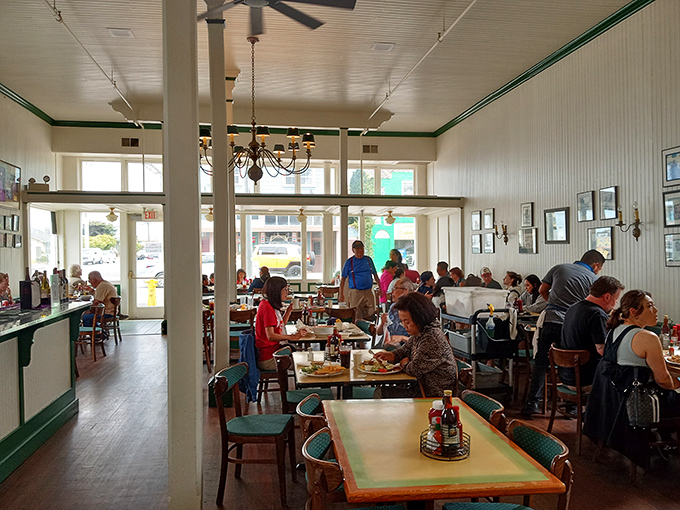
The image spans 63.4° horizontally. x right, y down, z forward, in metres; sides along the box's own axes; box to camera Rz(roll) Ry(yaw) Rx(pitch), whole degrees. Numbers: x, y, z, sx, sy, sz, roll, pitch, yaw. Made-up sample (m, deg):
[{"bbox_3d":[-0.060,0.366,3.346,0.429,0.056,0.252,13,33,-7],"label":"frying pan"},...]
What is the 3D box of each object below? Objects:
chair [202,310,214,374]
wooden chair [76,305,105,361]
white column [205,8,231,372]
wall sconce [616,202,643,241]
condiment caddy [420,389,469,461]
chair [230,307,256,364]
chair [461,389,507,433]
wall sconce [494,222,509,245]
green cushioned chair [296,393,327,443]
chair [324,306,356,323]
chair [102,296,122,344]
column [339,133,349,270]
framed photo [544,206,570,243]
[{"bbox_3d":[-2.060,1.181,7.740,0.460,0.810,0.500,0,0,-14],"label":"chair"},{"bbox_3d":[-3.920,1.196,8.550,0.500,0.810,0.460,0,0,1],"label":"wooden chair"},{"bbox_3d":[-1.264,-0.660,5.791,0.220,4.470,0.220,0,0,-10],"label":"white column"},{"bbox_3d":[3.486,-0.392,6.594,0.180,0.470,0.380,0,0,-10],"label":"wall sconce"},{"bbox_3d":[0.439,0.686,2.283,0.205,0.260,0.205,0,0,-10],"label":"condiment caddy"},{"bbox_3d":[-1.410,1.175,7.760,0.460,0.810,0.500,0,0,-10],"label":"chair"},{"bbox_3d":[0.570,1.160,2.815,0.500,0.810,0.450,0,0,-7],"label":"chair"},{"bbox_3d":[2.923,-0.393,9.927,0.180,0.450,0.380,0,0,-10],"label":"wall sconce"},{"bbox_3d":[0.038,1.147,2.683,0.490,0.840,0.440,0,0,-8],"label":"green cushioned chair"},{"bbox_3d":[-0.015,1.143,7.614,0.440,0.840,0.490,0,0,-7],"label":"chair"},{"bbox_3d":[-4.158,1.175,9.773,0.490,0.840,0.440,0,0,-7],"label":"chair"},{"bbox_3d":[0.083,-0.536,11.536,0.180,4.190,0.180,0,0,-10],"label":"column"},{"bbox_3d":[3.315,-0.434,8.425,0.050,0.540,0.620,0,0,-10],"label":"framed photo"}]

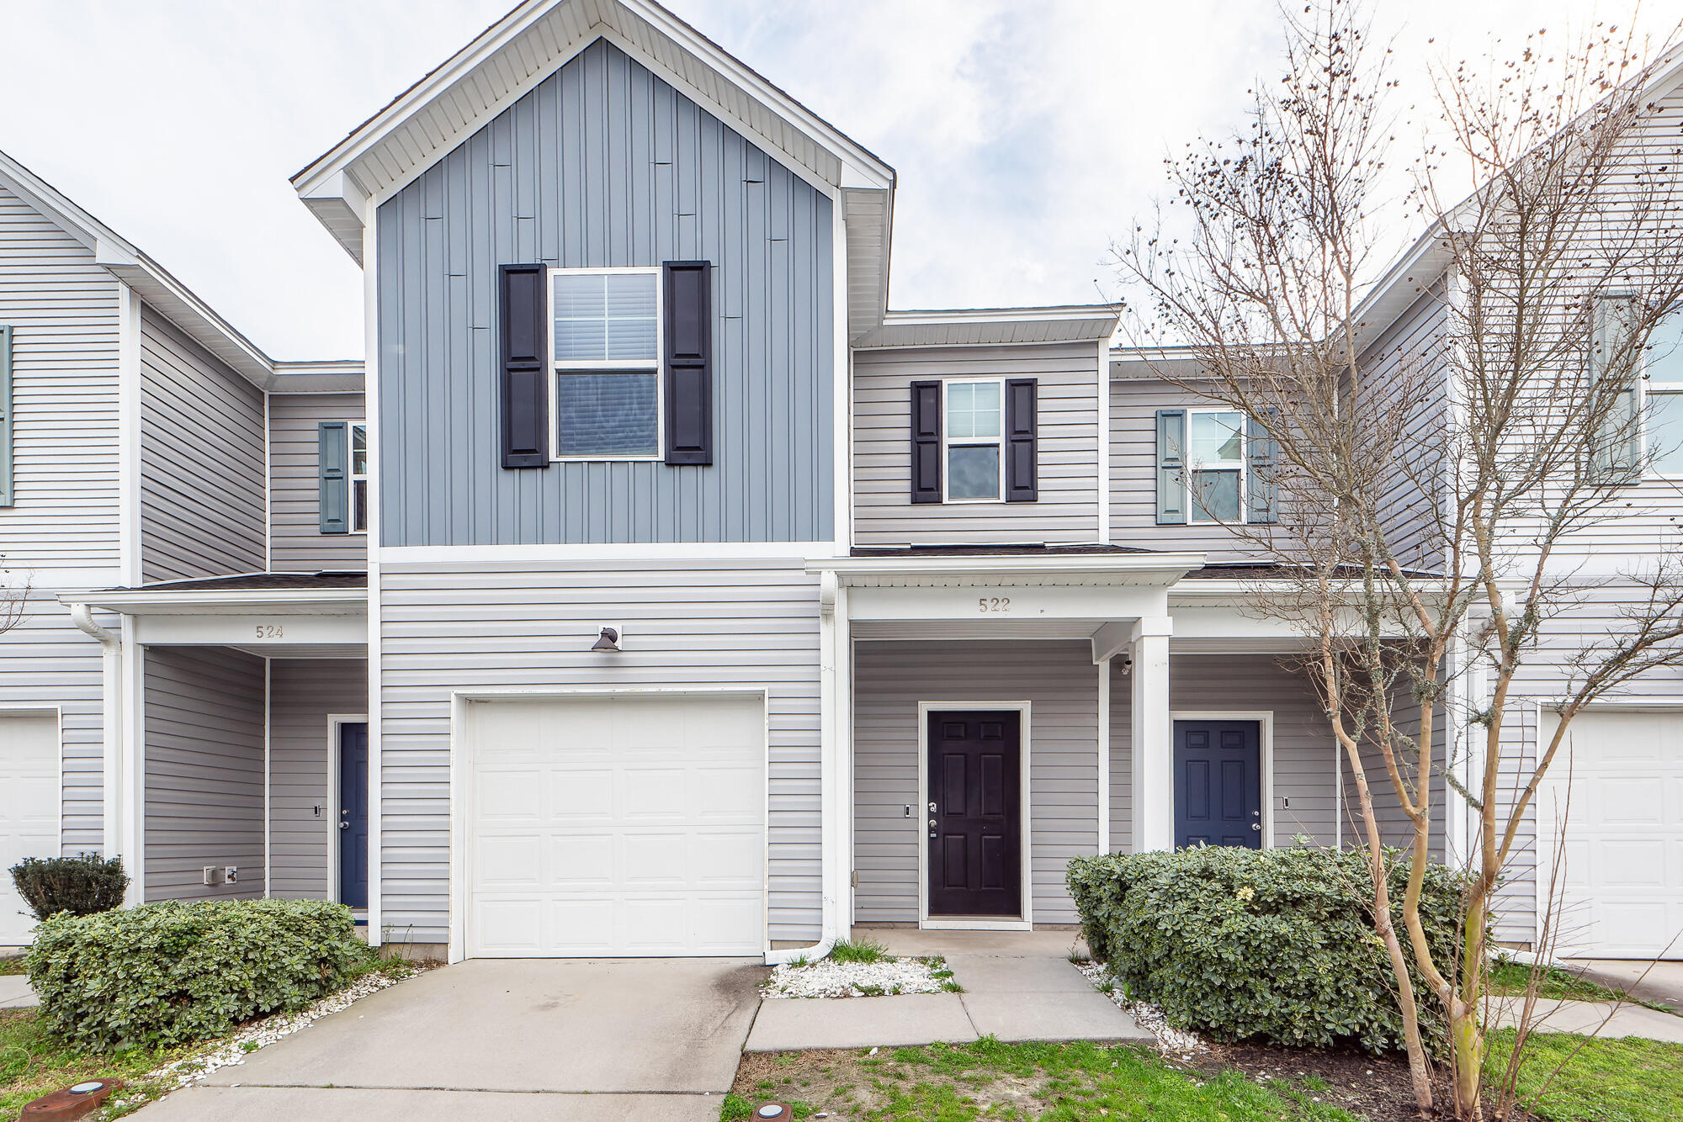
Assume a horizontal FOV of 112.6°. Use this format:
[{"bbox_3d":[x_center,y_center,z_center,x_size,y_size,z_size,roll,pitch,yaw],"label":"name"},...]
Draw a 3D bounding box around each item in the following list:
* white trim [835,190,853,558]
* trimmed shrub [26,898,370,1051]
[{"bbox_3d":[0.010,-1.480,4.430,0.130,2.830,0.070,0,0,0],"label":"white trim"},{"bbox_3d":[-3.980,2.520,3.600,1.100,0.700,1.050,0,0,0],"label":"trimmed shrub"}]

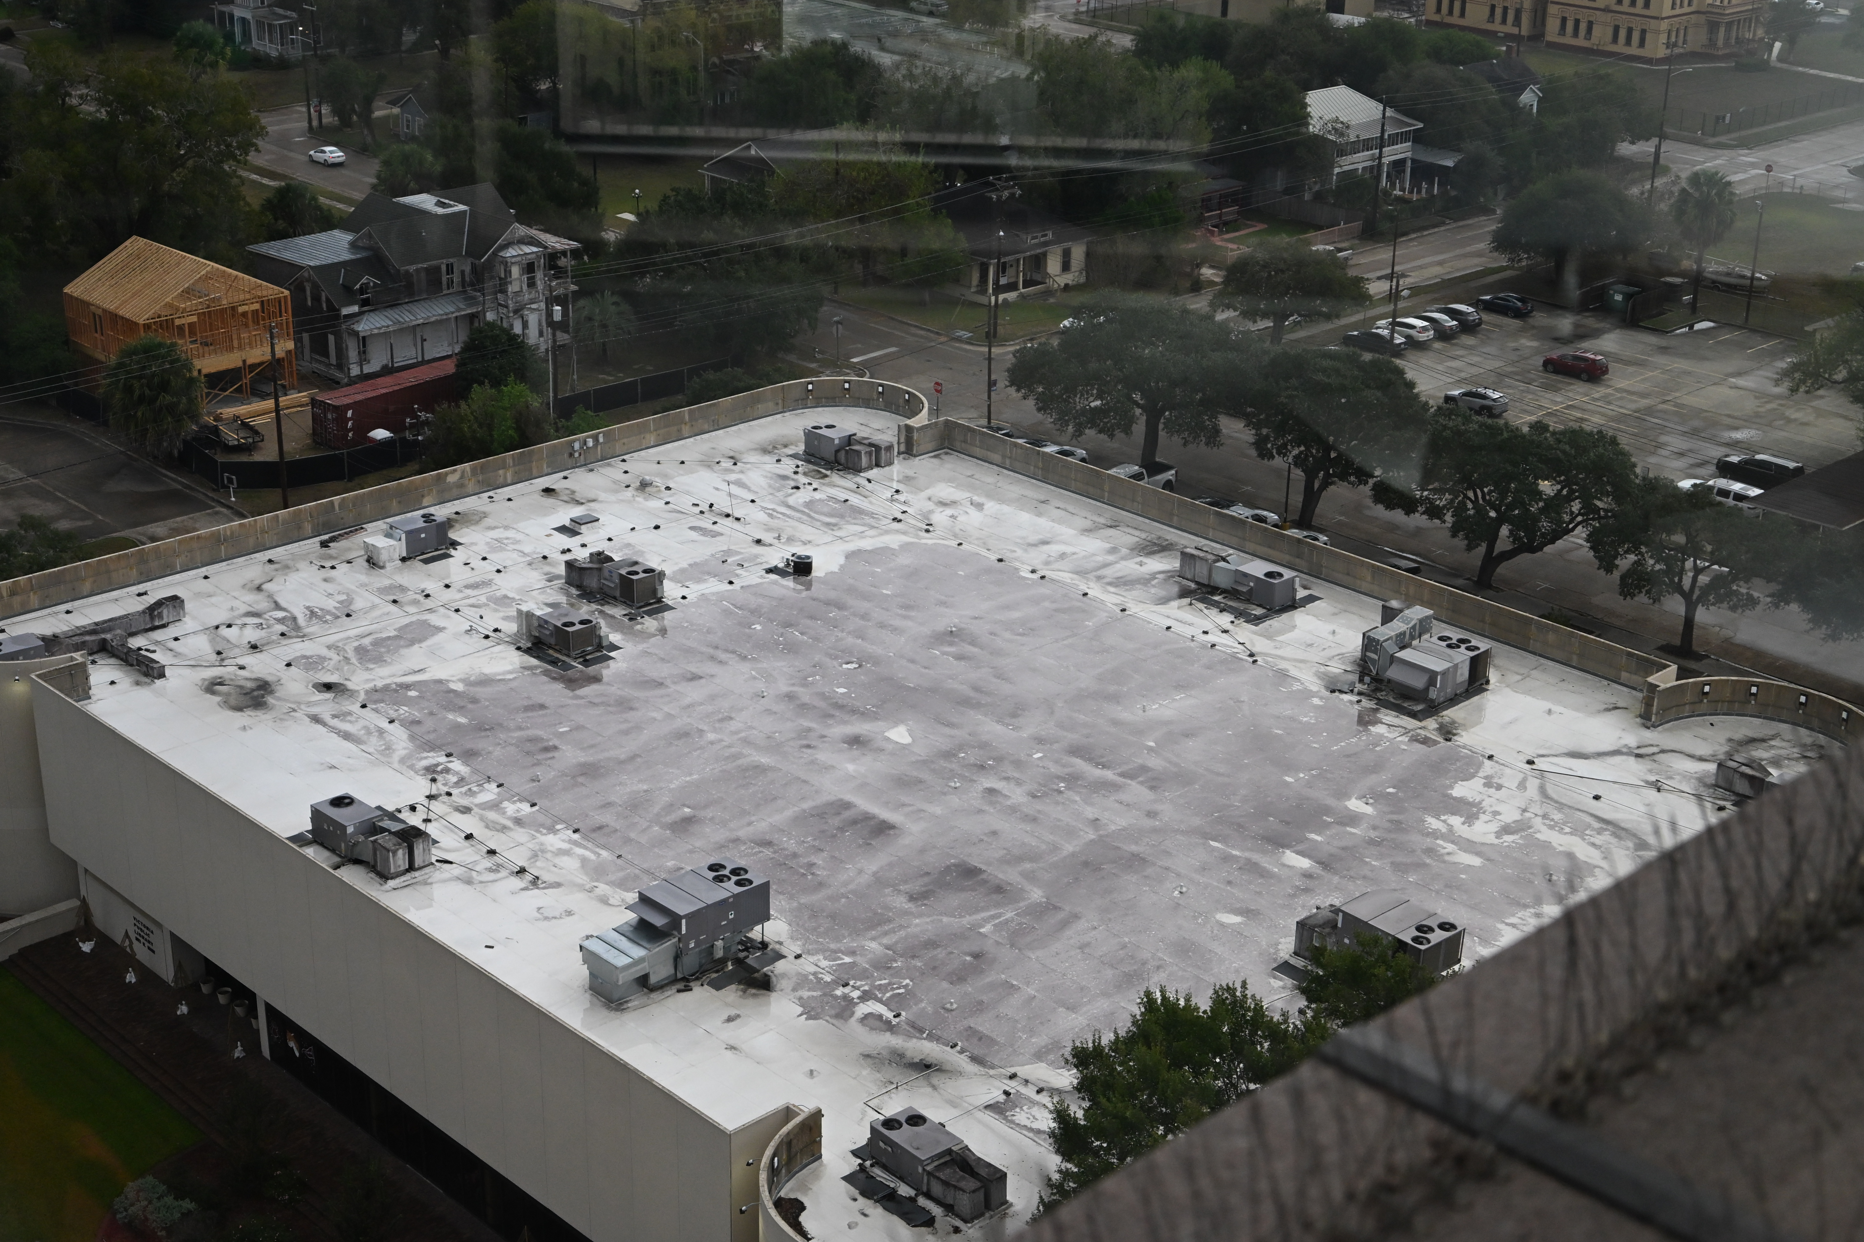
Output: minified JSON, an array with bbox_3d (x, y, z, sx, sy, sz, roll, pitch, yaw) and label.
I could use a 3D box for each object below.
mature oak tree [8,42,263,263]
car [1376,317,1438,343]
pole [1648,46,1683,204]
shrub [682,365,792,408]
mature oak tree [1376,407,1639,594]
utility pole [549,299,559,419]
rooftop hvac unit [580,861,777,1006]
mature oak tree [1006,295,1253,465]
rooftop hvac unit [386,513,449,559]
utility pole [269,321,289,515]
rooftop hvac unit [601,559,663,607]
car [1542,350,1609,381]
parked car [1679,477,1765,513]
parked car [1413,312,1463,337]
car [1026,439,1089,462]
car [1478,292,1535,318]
[{"bbox_3d":[-60.094,-34.606,195.385,18.500,16.300,17.000,-19,30,-40],"label":"mature oak tree"},{"bbox_3d":[34.050,-21.085,186.725,1.840,1.670,4.600,-19,30,-40],"label":"car"},{"bbox_3d":[65.639,-45.566,232.661,0.600,12.700,2.400,-19,30,-40],"label":"pole"},{"bbox_3d":[-13.125,-16.039,174.540,6.600,1.800,2.500,-19,30,-40],"label":"shrub"},{"bbox_3d":[30.467,-6.211,138.153,13.600,9.200,13.600,1,22,0],"label":"mature oak tree"},{"bbox_3d":[-23.599,-16.728,161.252,0.400,9.200,0.400,1,22,0],"label":"utility pole"},{"bbox_3d":[-8.138,9.836,82.407,5.950,2.320,2.280,-19,30,-40],"label":"rooftop hvac unit"},{"bbox_3d":[12.296,-14.315,157.775,14.072,10.506,14.368,1,22,0],"label":"mature oak tree"},{"bbox_3d":[-23.091,-3.897,116.318,2.250,1.250,1.550,-19,30,-40],"label":"rooftop hvac unit"},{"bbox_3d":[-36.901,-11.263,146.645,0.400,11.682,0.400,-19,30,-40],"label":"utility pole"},{"bbox_3d":[-12.916,-1.648,111.691,1.460,1.250,2.280,-19,30,-40],"label":"rooftop hvac unit"},{"bbox_3d":[44.888,-18.006,180.901,1.870,1.700,4.600,-19,30,-40],"label":"car"},{"bbox_3d":[46.664,-7.462,154.008,2.000,1.880,5.200,-19,30,-40],"label":"parked car"},{"bbox_3d":[36.792,-22.134,192.030,1.830,1.460,4.700,-19,30,-40],"label":"parked car"},{"bbox_3d":[7.431,-9.780,158.438,4.750,1.450,1.830,-19,30,-40],"label":"car"},{"bbox_3d":[43.378,-24.074,195.714,1.830,1.430,4.650,-18,29,-39],"label":"car"}]

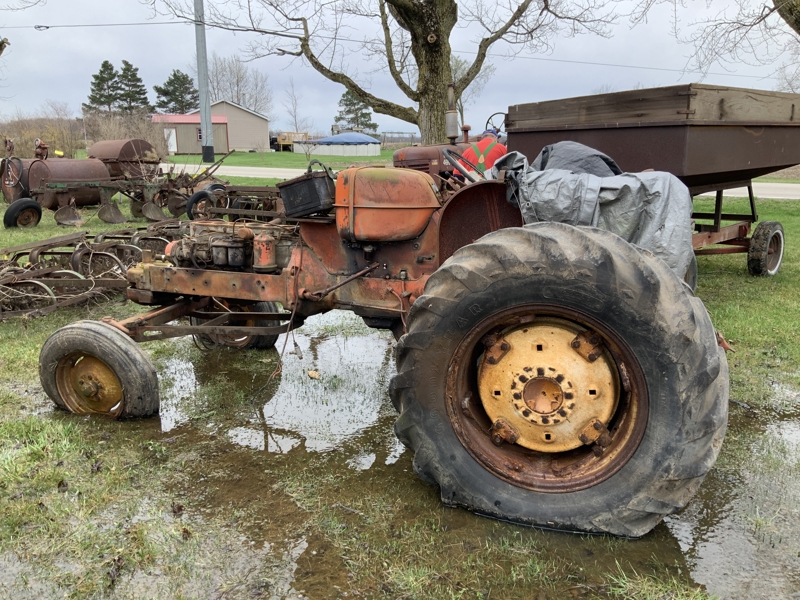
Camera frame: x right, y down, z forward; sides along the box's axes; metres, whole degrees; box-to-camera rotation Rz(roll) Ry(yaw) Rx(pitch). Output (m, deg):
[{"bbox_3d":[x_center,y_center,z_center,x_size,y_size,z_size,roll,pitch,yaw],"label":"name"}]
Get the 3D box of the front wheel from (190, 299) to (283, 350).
[{"bbox_3d":[-1.250,0.116,5.085,0.710,0.670,0.180,4,14,18],"label":"front wheel"}]

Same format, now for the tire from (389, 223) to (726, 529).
[{"bbox_3d":[0.598,0.252,2.704,1.340,1.200,0.420,4,14,18],"label":"tire"}]

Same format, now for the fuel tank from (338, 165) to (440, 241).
[{"bbox_3d":[-0.021,-0.547,3.736,0.520,0.400,0.480,4,14,18],"label":"fuel tank"}]

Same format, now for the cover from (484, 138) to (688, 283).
[{"bbox_3d":[0.923,-0.417,3.230,0.920,0.680,1.100,4,14,18],"label":"cover"}]

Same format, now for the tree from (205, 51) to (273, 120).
[{"bbox_3d":[-23.002,-28.344,96.051,10.500,13.400,9.500,-3,14,-13],"label":"tree"}]

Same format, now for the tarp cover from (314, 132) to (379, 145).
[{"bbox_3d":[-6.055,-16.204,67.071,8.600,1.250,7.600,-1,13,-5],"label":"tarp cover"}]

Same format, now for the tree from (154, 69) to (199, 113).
[{"bbox_3d":[-27.450,-23.263,82.868,6.000,9.700,6.000,-4,14,-17],"label":"tree"}]

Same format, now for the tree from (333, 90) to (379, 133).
[{"bbox_3d":[-5.771,-23.743,88.921,5.800,7.800,5.800,-1,13,-3],"label":"tree"}]

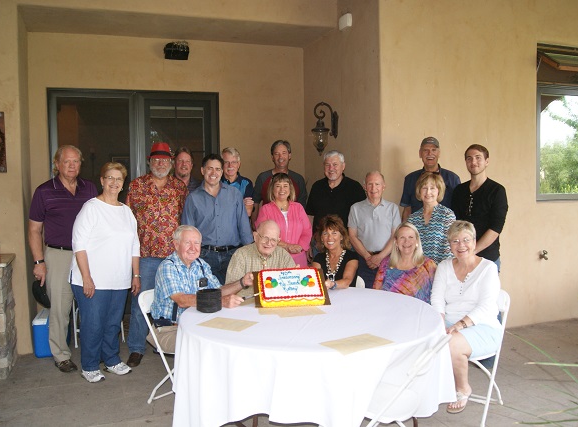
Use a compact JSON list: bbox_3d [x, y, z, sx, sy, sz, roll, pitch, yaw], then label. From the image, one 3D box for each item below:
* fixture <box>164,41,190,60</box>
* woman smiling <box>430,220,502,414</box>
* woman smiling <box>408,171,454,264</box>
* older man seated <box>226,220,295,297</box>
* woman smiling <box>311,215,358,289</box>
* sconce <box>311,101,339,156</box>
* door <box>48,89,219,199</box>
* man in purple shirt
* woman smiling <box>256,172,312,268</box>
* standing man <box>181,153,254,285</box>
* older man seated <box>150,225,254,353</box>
[{"bbox_3d":[-1.222,-1.770,5.811,0.270,0.200,0.190,-2,4,-19],"label":"fixture"},{"bbox_3d":[1.129,0.665,3.490,0.500,1.230,0.690,2,5,32],"label":"woman smiling"},{"bbox_3d":[1.117,0.449,4.180,0.450,1.560,0.310,0,4,18],"label":"woman smiling"},{"bbox_3d":[-0.150,0.670,3.600,0.560,1.230,0.800,-2,3,-15],"label":"older man seated"},{"bbox_3d":[0.306,0.647,3.840,0.470,1.250,0.720,0,4,7],"label":"woman smiling"},{"bbox_3d":[0.369,-0.879,5.569,0.270,0.560,0.190,-2,4,-19],"label":"sconce"},{"bbox_3d":[-1.619,-0.075,5.867,1.792,2.515,0.120,-2,4,-19],"label":"door"},{"bbox_3d":[-1.820,0.365,4.350,0.540,1.820,0.350,-3,4,-33],"label":"man in purple shirt"},{"bbox_3d":[-0.049,0.449,4.350,0.480,1.570,0.320,-1,4,-1],"label":"woman smiling"},{"bbox_3d":[-0.555,0.397,4.140,0.550,1.720,0.330,-1,4,-7],"label":"standing man"},{"bbox_3d":[-0.560,0.688,3.520,0.820,1.220,0.570,2,5,44],"label":"older man seated"}]

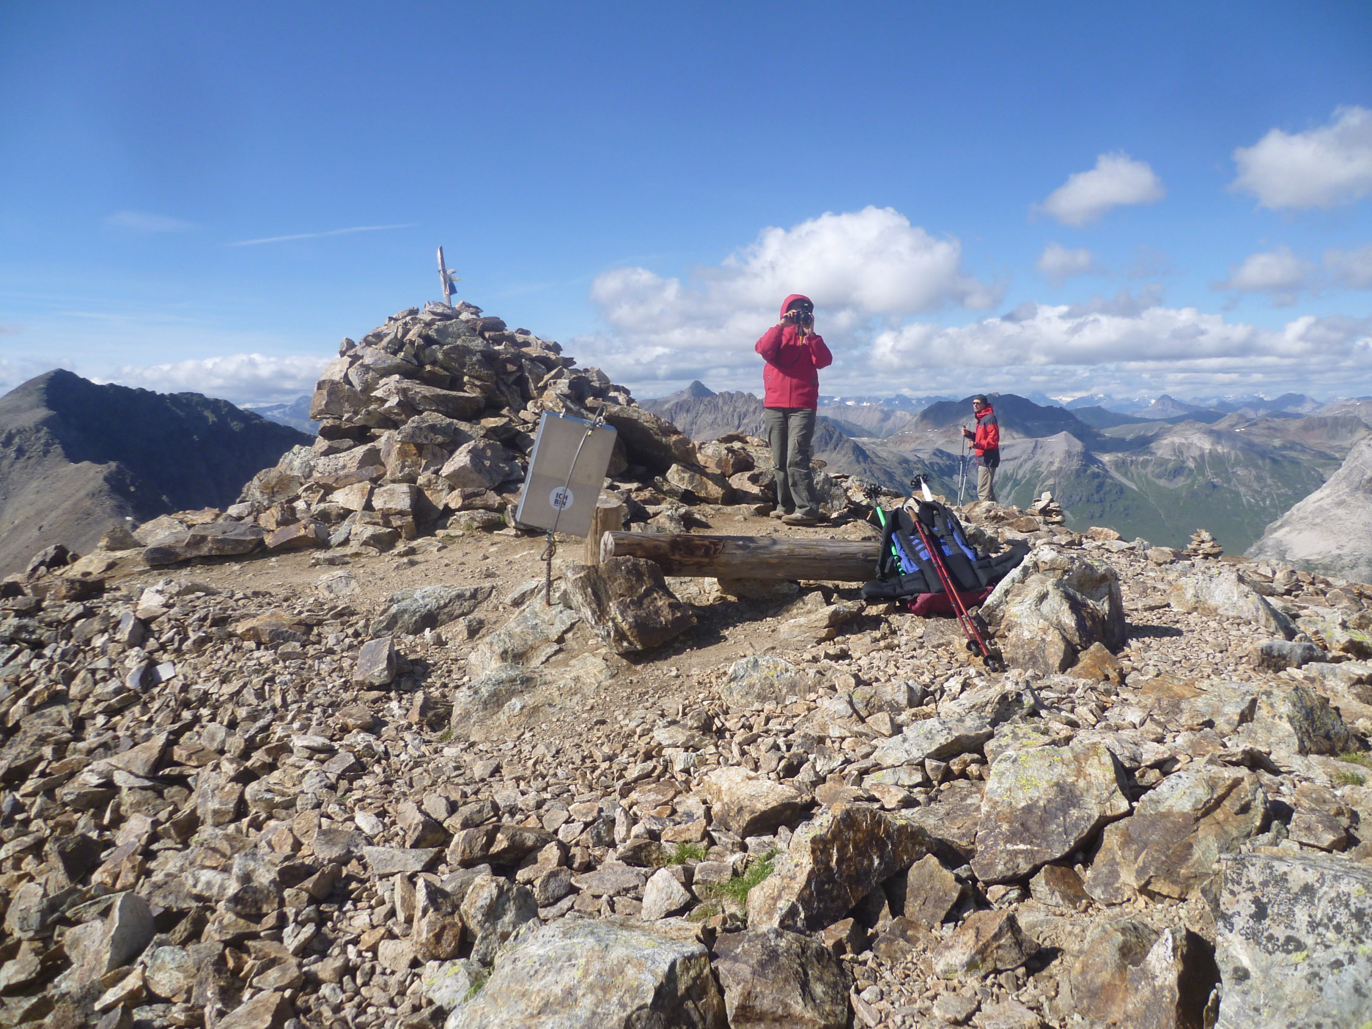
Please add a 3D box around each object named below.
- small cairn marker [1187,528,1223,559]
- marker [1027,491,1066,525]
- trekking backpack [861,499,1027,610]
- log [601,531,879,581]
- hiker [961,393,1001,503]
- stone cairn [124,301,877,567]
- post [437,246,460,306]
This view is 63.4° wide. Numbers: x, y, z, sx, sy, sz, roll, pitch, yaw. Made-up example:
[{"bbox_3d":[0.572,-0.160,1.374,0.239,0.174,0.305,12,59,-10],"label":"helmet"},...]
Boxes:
[{"bbox_3d":[4.282,0.247,9.150,0.290,0.260,0.280,0,6,0],"label":"small cairn marker"},{"bbox_3d":[3.278,-0.059,10.100,0.340,0.300,0.320,0,6,0],"label":"marker"},{"bbox_3d":[1.452,0.238,6.250,0.880,0.640,0.370,-10,-16,0],"label":"trekking backpack"},{"bbox_3d":[0.408,0.247,6.550,1.760,0.250,0.250,-1,6,-8],"label":"log"},{"bbox_3d":[4.170,-0.796,15.700,0.550,1.790,0.520,-2,6,-20],"label":"hiker"},{"bbox_3d":[-1.200,-0.865,9.411,5.700,1.950,4.000,0,6,0],"label":"stone cairn"},{"bbox_3d":[-2.054,-2.063,9.600,0.210,0.510,0.120,-6,6,1],"label":"post"}]

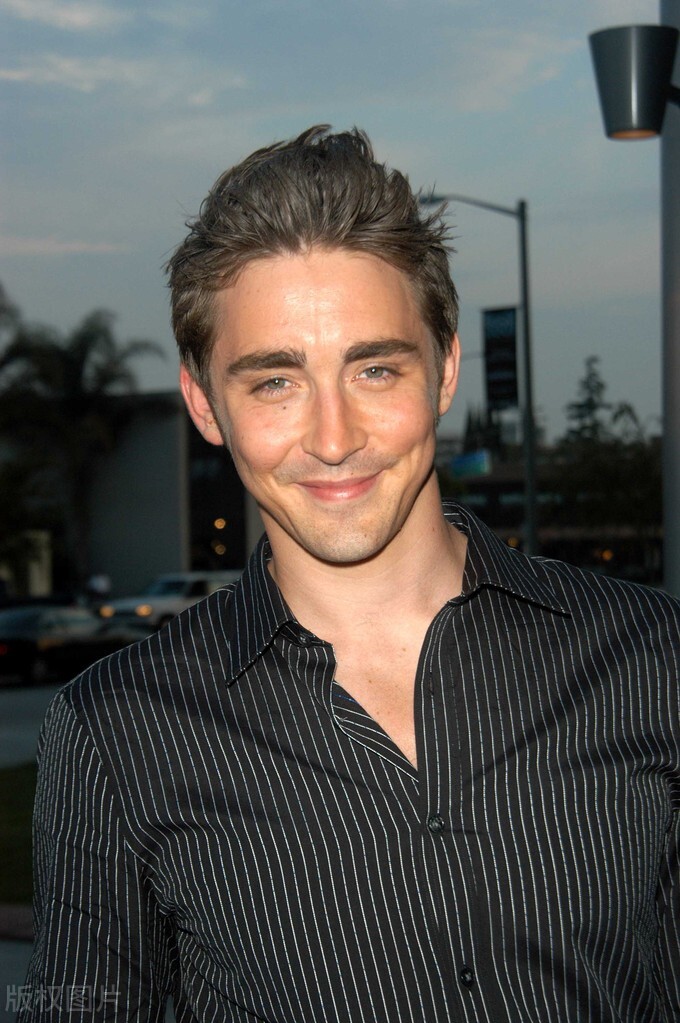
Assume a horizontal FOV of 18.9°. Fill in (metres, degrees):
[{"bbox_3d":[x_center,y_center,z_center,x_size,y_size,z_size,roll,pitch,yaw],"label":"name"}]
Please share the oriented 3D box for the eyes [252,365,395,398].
[{"bbox_3d":[-0.010,-0.086,1.340,0.095,0.015,0.025,-6,5,-2],"label":"eyes"}]

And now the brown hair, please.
[{"bbox_3d":[-0.018,-0.171,1.430,0.195,0.205,0.215,-6,6,-2],"label":"brown hair"}]

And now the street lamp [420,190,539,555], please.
[{"bbox_3d":[2.778,-1.625,41.000,2.300,9.300,0.360,-1,-2,0],"label":"street lamp"}]

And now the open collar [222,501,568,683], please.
[{"bbox_3d":[0.034,0.054,1.450,0.240,0.115,0.165,-9,2,-5],"label":"open collar"}]

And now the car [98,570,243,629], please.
[{"bbox_3d":[-3.877,2.463,53.000,1.850,1.750,4.800,-2,-2,37],"label":"car"}]

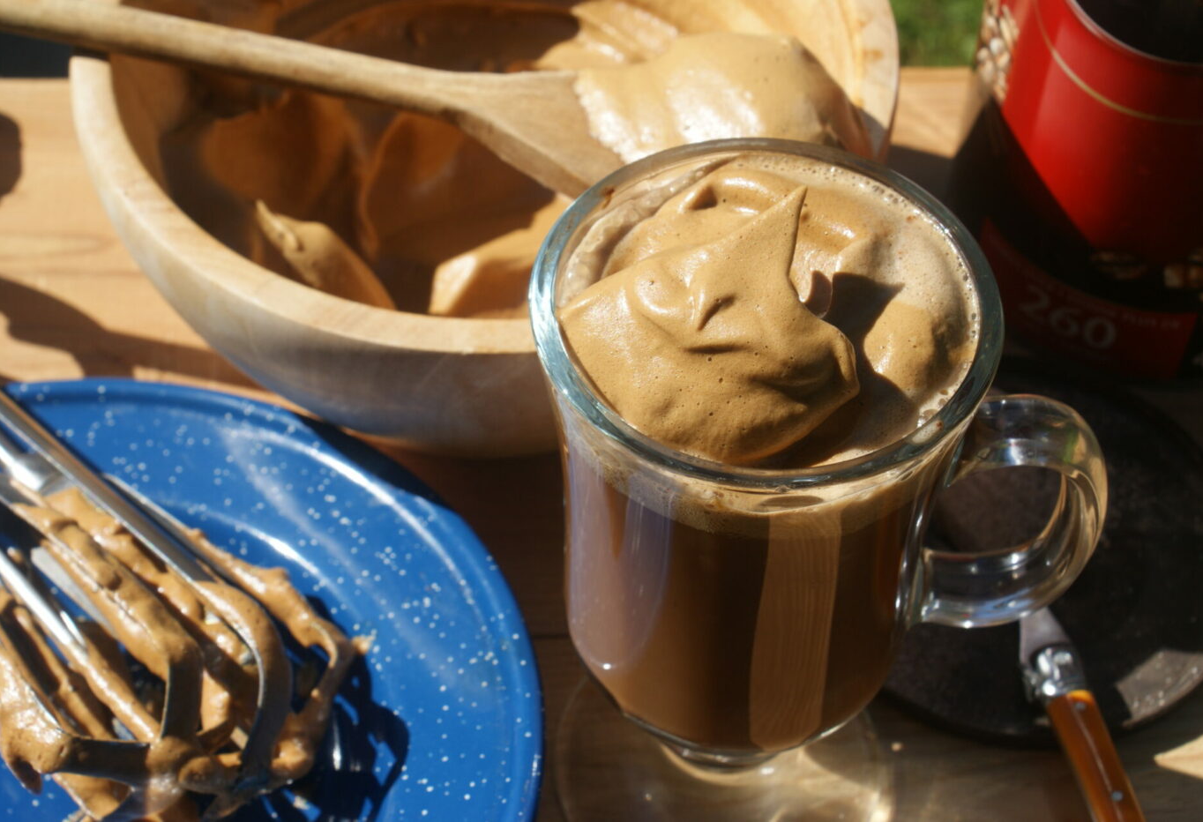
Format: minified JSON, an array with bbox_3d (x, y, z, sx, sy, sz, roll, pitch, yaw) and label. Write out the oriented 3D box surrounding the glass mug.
[{"bbox_3d":[0.038,0.028,0.421,0.102,0.140,0.076,3,49,2],"label":"glass mug"}]

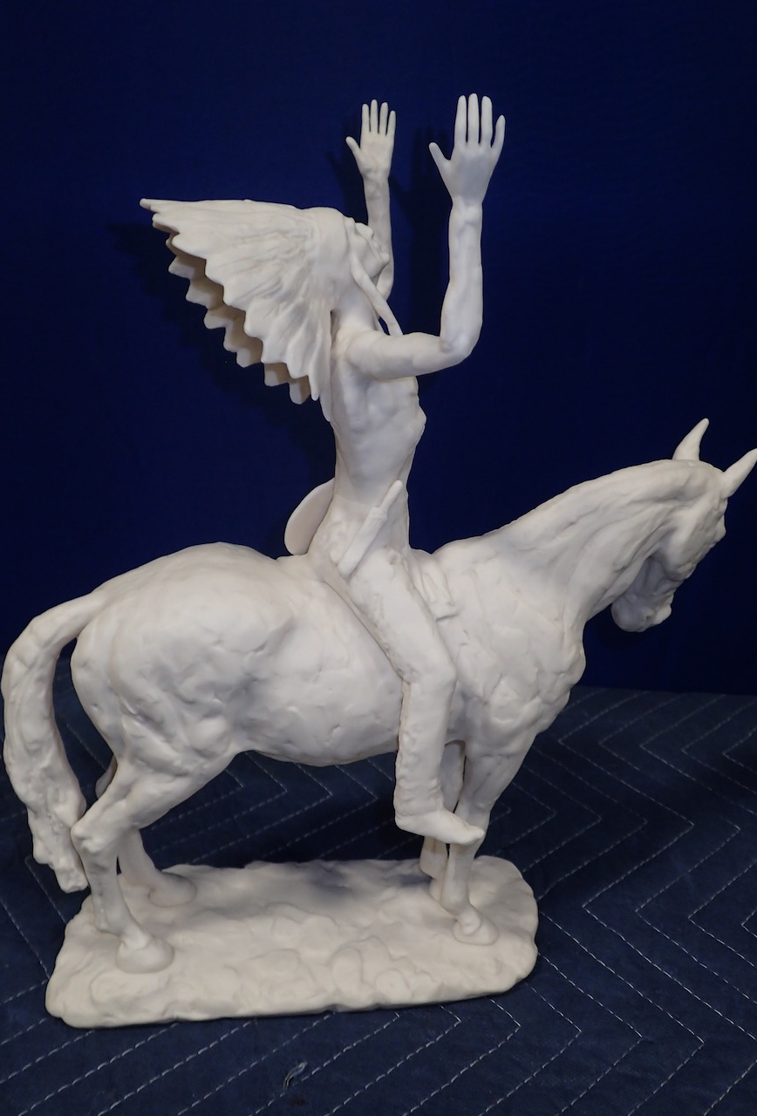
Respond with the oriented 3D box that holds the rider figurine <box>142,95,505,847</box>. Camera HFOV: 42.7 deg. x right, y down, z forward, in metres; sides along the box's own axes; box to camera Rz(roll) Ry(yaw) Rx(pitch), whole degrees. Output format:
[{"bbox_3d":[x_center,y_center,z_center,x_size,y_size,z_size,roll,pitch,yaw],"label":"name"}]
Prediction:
[{"bbox_3d":[-0.020,-0.022,0.376,0.128,0.284,0.121,-1,23,-9],"label":"rider figurine"}]

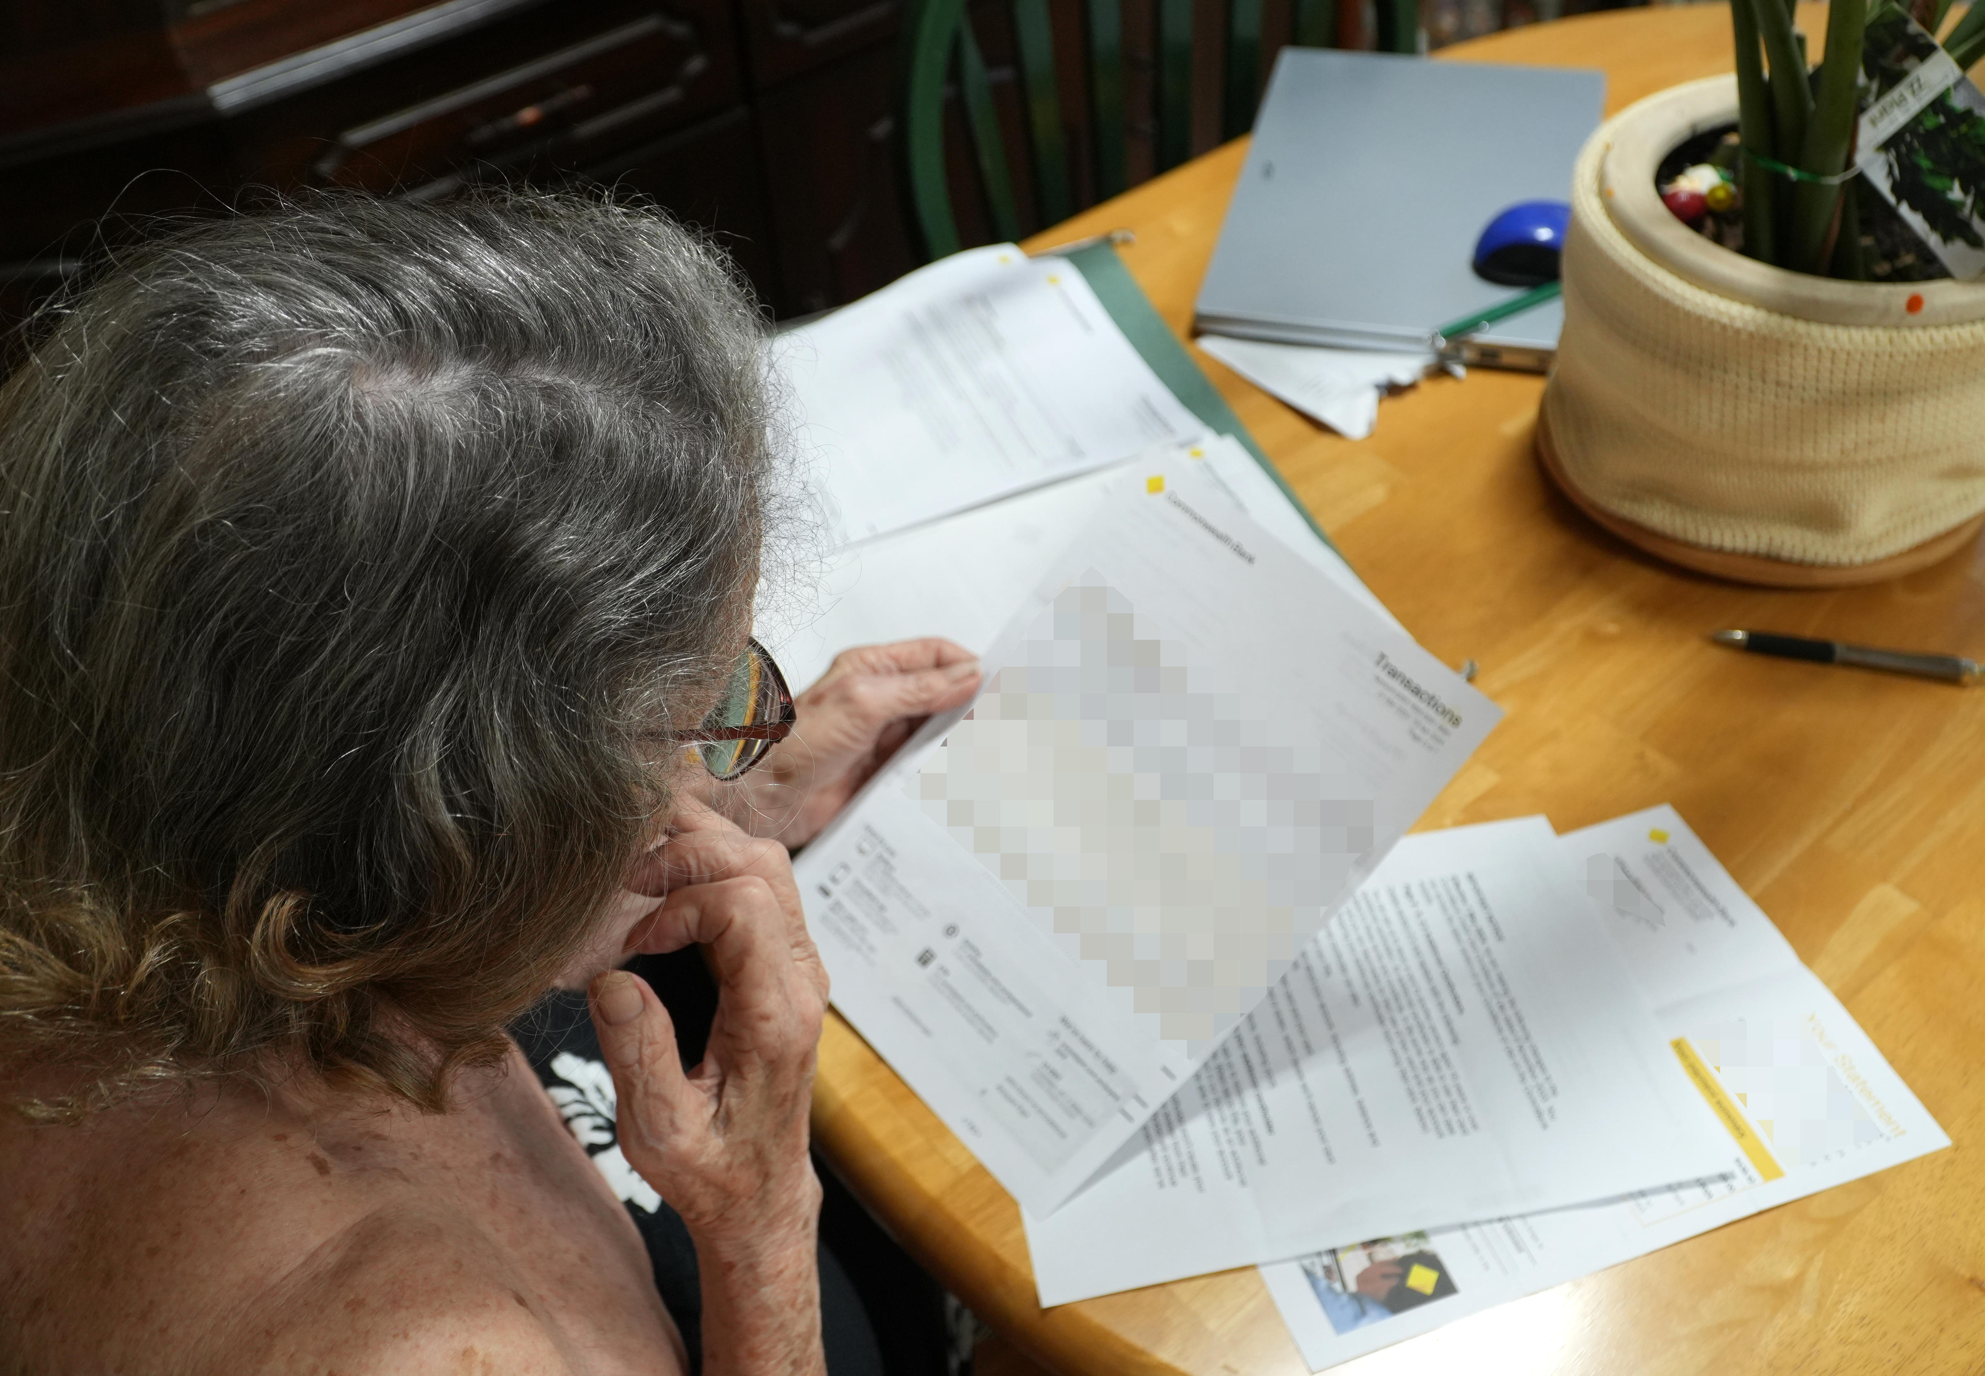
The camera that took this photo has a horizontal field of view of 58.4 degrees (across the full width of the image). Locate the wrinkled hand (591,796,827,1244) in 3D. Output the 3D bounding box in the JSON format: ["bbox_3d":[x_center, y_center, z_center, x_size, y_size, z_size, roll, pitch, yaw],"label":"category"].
[{"bbox_3d":[-0.092,0.106,0.575,0.078,0.135,0.095,-3,45,0],"label":"wrinkled hand"}]

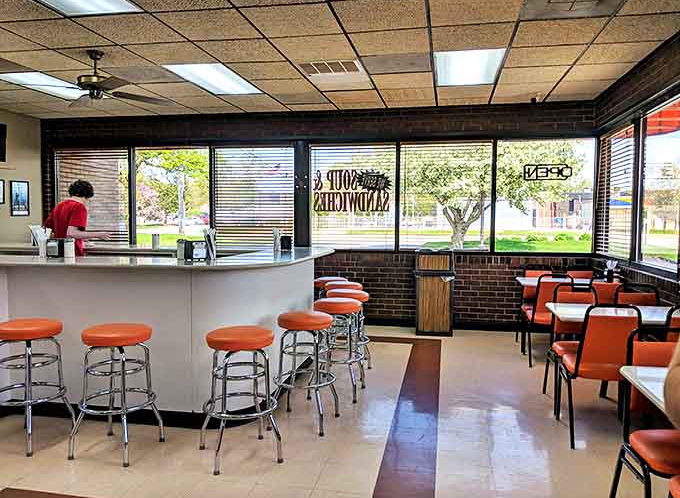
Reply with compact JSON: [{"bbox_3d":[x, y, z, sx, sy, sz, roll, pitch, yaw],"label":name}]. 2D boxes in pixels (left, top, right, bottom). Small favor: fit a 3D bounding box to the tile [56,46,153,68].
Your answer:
[{"bbox_3d":[-1.996,-1.652,4.584,0.605,0.020,0.600,1,4,11],"label":"tile"}]

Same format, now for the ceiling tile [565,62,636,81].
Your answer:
[{"bbox_3d":[2.372,-1.643,4.911,0.540,0.020,0.600,1,4,11],"label":"ceiling tile"}]

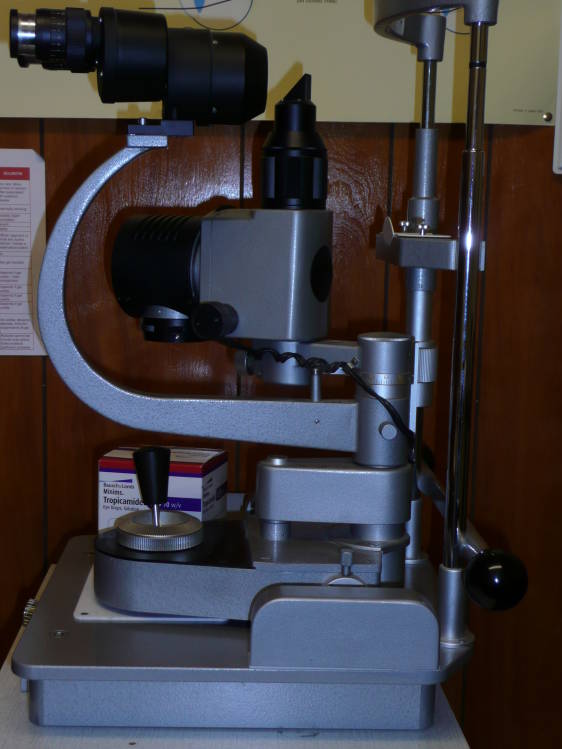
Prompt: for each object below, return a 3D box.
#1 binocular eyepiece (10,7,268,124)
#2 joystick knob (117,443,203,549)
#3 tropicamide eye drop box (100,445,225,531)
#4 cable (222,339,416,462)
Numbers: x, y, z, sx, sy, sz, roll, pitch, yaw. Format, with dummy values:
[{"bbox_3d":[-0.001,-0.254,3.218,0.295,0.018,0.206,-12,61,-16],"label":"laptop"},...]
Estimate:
[{"bbox_3d":[-0.099,-0.220,0.861,0.179,0.076,0.115,1,8,-5],"label":"binocular eyepiece"},{"bbox_3d":[-0.094,0.091,0.917,0.068,0.073,0.068,1,8,0],"label":"joystick knob"},{"bbox_3d":[-0.105,0.109,1.053,0.095,0.076,0.063,3,9,14],"label":"tropicamide eye drop box"},{"bbox_3d":[0.029,0.020,0.897,0.144,0.088,0.040,1,8,0],"label":"cable"}]

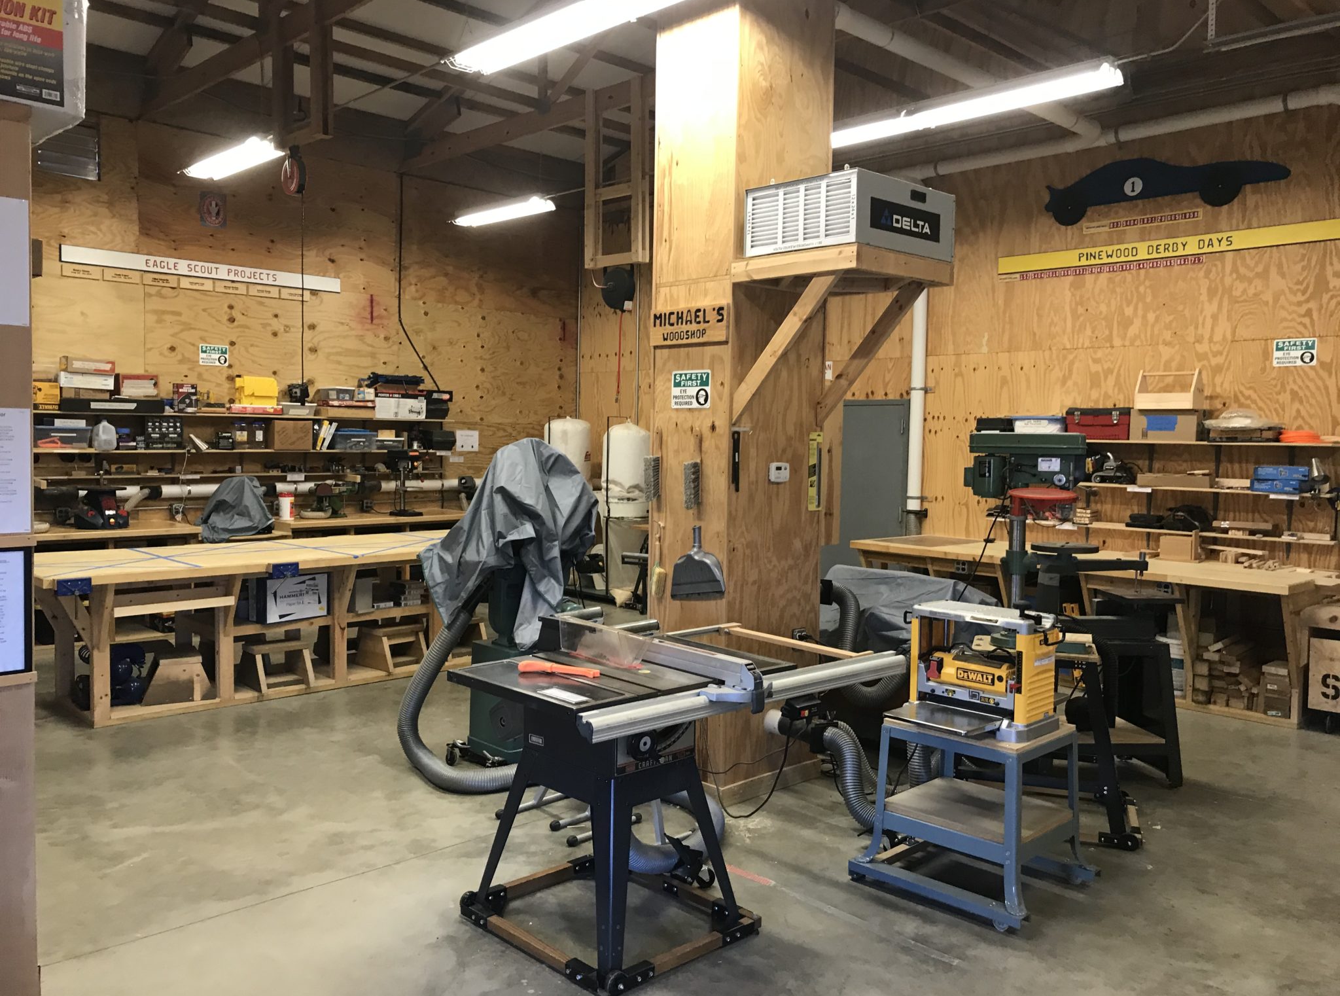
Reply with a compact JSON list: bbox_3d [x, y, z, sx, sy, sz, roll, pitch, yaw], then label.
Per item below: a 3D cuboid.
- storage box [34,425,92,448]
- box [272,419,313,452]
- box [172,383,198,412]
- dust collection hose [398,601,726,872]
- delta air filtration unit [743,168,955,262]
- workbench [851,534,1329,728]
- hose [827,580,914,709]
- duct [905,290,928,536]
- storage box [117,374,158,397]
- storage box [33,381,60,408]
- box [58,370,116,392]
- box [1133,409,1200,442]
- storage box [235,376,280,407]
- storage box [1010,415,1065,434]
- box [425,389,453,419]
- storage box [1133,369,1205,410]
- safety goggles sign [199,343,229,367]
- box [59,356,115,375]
[{"bbox_3d":[-4.950,-0.487,8.776,0.420,0.175,0.290,-2,5,-44],"label":"storage box"},{"bbox_3d":[-3.529,-0.576,10.001,0.360,0.269,0.270,-2,5,-44],"label":"box"},{"bbox_3d":[-4.186,-0.854,9.362,0.163,0.250,0.110,-2,5,-44],"label":"box"},{"bbox_3d":[-0.491,1.028,5.026,0.950,0.870,2.000,-2,5,-44],"label":"dust collection hose"},{"bbox_3d":[0.824,-1.231,4.937,0.740,0.305,0.613,-2,5,-44],"label":"delta air filtration unit"},{"bbox_3d":[2.897,0.877,7.933,0.950,0.910,3.200,-2,5,-44],"label":"workbench"},{"bbox_3d":[0.963,0.725,5.316,0.180,0.600,0.480,-2,5,-44],"label":"hose"},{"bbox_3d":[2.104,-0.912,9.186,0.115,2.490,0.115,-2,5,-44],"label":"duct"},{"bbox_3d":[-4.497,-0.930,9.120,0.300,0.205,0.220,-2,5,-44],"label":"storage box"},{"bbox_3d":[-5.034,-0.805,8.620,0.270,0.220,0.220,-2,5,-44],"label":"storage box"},{"bbox_3d":[-4.780,-0.949,8.844,0.400,0.118,0.180,-2,5,-44],"label":"box"},{"bbox_3d":[3.519,-0.509,7.632,0.210,0.221,0.450,-2,5,-44],"label":"box"},{"bbox_3d":[-3.753,-0.968,9.838,0.315,0.265,0.170,-2,5,-44],"label":"storage box"},{"bbox_3d":[2.909,-0.544,8.410,0.290,0.168,0.440,-2,5,-44],"label":"storage box"},{"bbox_3d":[-2.421,-0.945,11.047,0.305,0.280,0.290,-2,5,-44],"label":"box"},{"bbox_3d":[3.504,-0.762,7.609,0.206,0.277,0.397,-2,5,-44],"label":"storage box"},{"bbox_3d":[-4.100,-1.280,9.758,0.254,0.178,0.010,-2,5,-44],"label":"safety goggles sign"},{"bbox_3d":[-4.721,-1.060,8.791,0.350,0.117,0.220,-2,5,-44],"label":"box"}]

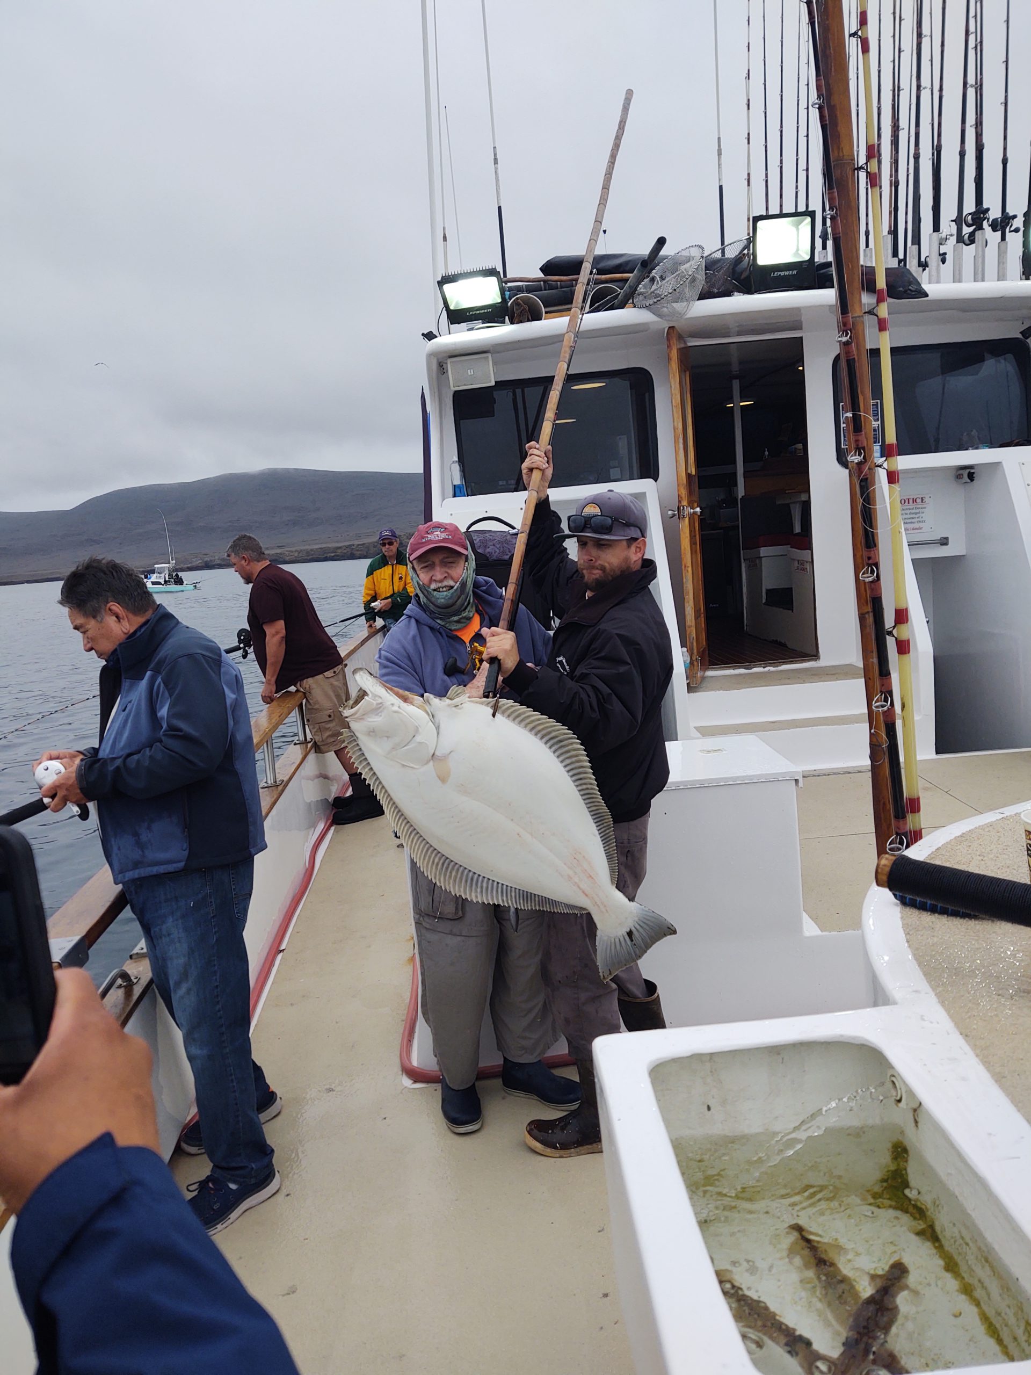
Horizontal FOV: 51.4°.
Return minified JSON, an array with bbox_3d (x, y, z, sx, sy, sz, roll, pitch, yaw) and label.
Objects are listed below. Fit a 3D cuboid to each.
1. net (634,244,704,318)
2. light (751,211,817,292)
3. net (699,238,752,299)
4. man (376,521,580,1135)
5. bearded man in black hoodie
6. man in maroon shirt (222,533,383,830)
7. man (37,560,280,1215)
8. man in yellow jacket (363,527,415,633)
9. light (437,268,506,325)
[{"bbox_3d":[0.749,-1.985,5.250,0.350,0.350,0.320,-4,7,0],"label":"net"},{"bbox_3d":[1.345,-2.170,5.350,0.305,0.375,0.110,-4,15,4],"label":"light"},{"bbox_3d":[1.088,-2.146,5.500,0.330,0.320,0.320,-4,7,0],"label":"net"},{"bbox_3d":[-0.127,0.394,3.213,0.600,1.773,0.460,-5,7,-8],"label":"man"},{"bbox_3d":[0.186,0.281,3.121,0.500,1.975,0.570,-9,9,-36],"label":"bearded man in black hoodie"},{"bbox_3d":[-1.279,-0.071,6.531,0.920,1.749,0.580,-5,7,-10],"label":"man in maroon shirt"},{"bbox_3d":[-0.983,0.513,2.948,0.630,1.728,0.580,-8,8,-25],"label":"man"},{"bbox_3d":[-1.101,-0.513,9.601,0.600,1.809,0.450,-5,7,-5],"label":"man in yellow jacket"},{"bbox_3d":[-0.219,-1.966,5.400,0.300,0.110,0.370,-5,-26,-3],"label":"light"}]

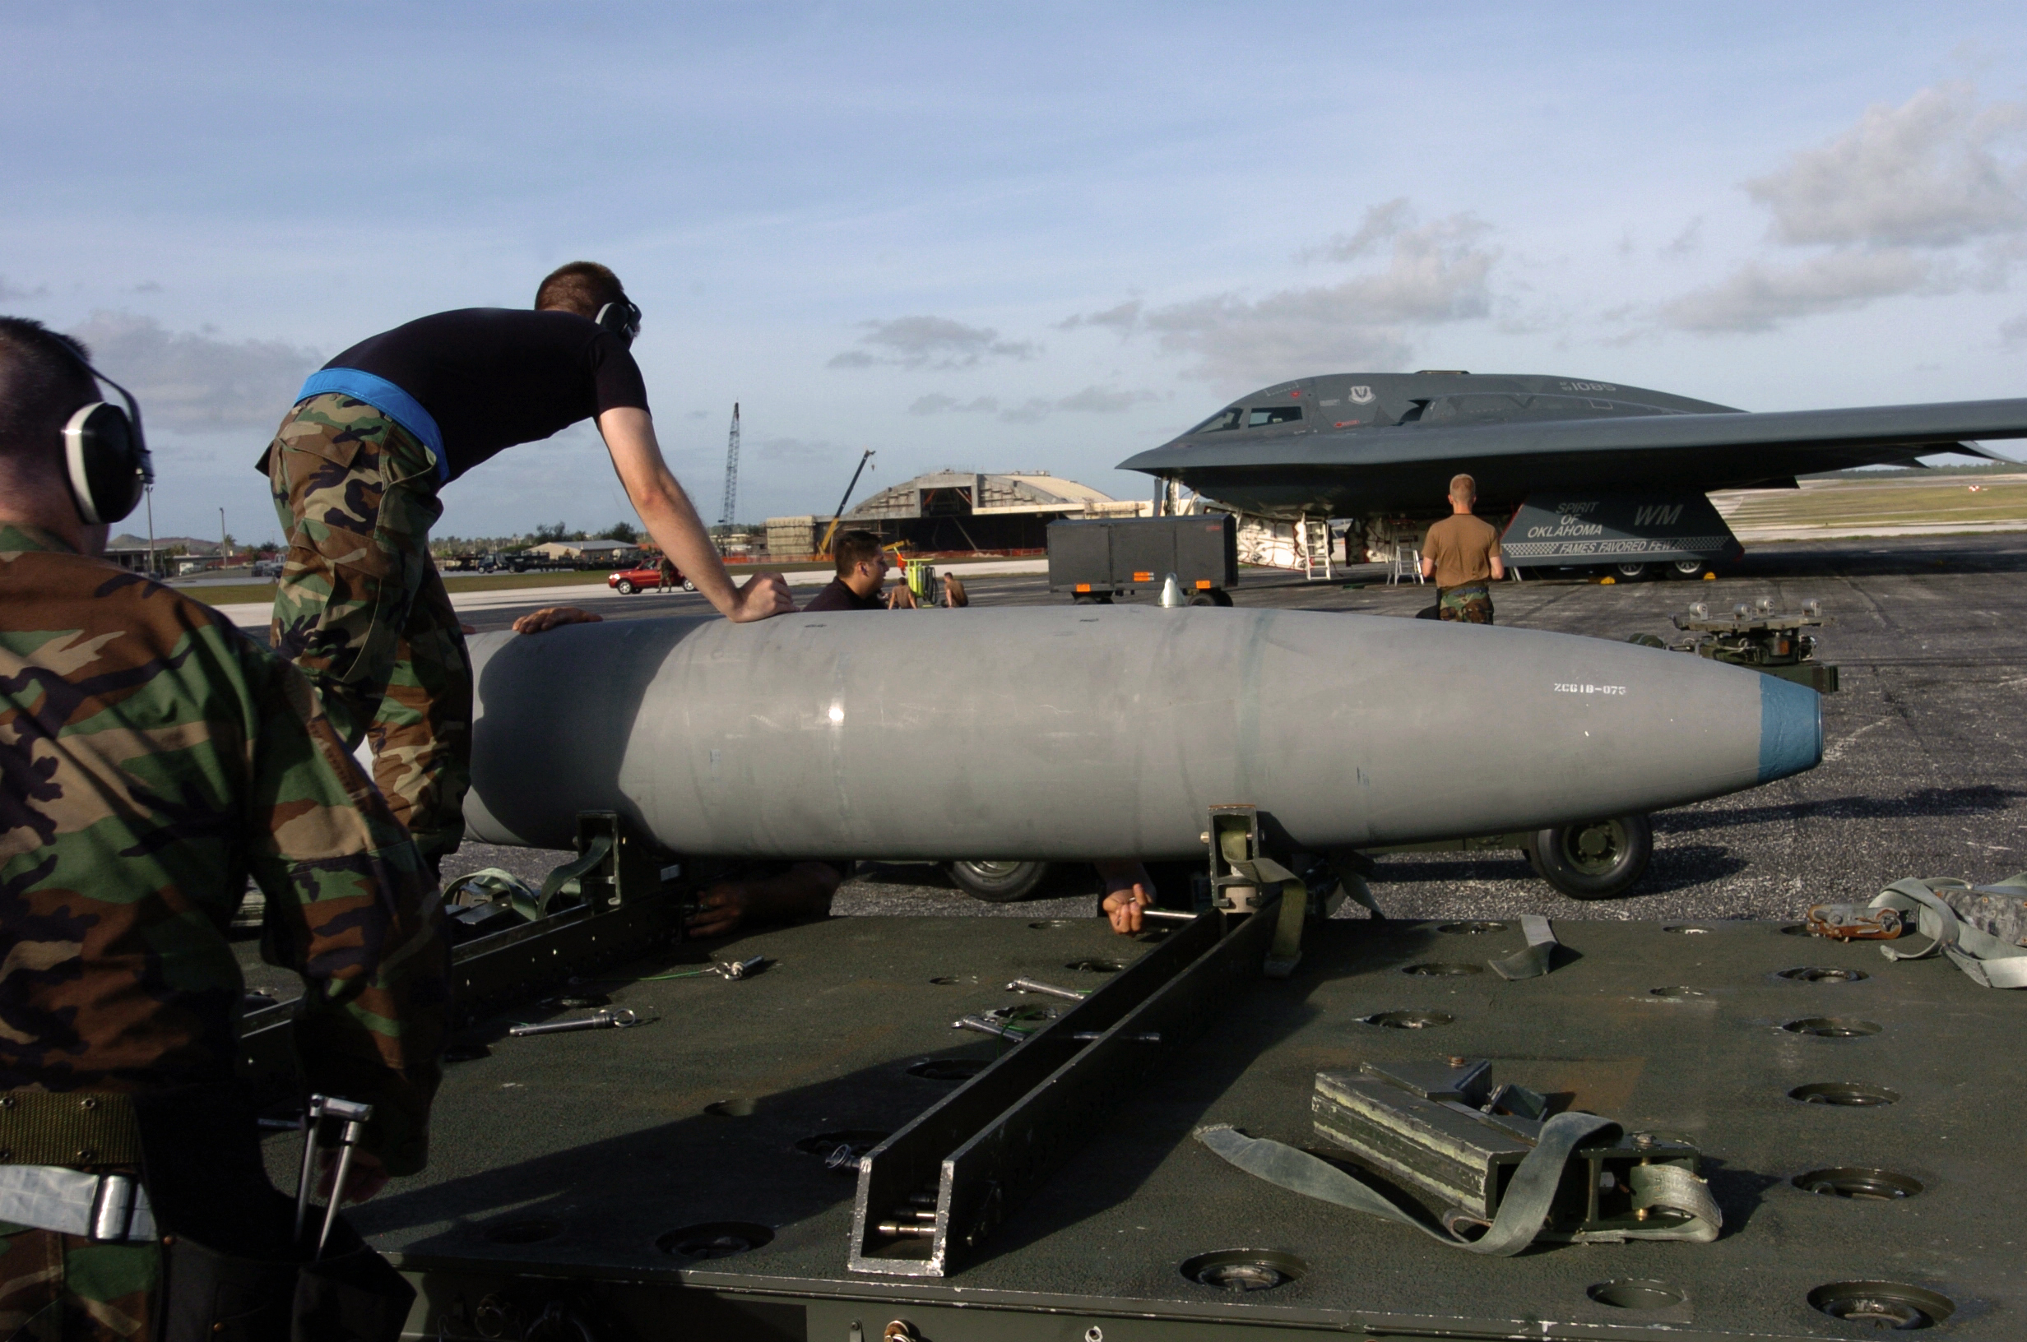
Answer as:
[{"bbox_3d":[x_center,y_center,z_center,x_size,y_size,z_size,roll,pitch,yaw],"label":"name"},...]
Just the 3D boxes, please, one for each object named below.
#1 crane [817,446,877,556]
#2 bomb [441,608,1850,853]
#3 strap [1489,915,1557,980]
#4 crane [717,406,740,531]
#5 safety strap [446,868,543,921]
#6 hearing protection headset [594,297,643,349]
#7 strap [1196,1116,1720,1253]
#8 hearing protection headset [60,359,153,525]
[{"bbox_3d":[-33.550,-33.528,440.000,12.000,22.000,4.000,-3,3,-6],"label":"crane"},{"bbox_3d":[0.050,0.106,3.873,2.600,0.475,0.457,-1,4,18],"label":"bomb"},{"bbox_3d":[0.838,0.448,3.609,0.110,0.066,0.240,-2,3,18],"label":"strap"},{"bbox_3d":[-57.401,-38.613,440.000,8.000,31.000,5.000,-3,3,-6],"label":"crane"},{"bbox_3d":[-0.966,0.419,4.070,0.180,0.120,0.100,-2,3,18],"label":"safety strap"},{"bbox_3d":[-0.728,-0.632,3.780,0.200,0.200,0.100,-1,-33,34],"label":"hearing protection headset"},{"bbox_3d":[0.419,0.513,2.408,0.197,0.115,0.704,-6,4,-39],"label":"strap"},{"bbox_3d":[-0.864,-0.216,1.920,0.210,0.190,0.100,-5,4,-27],"label":"hearing protection headset"}]

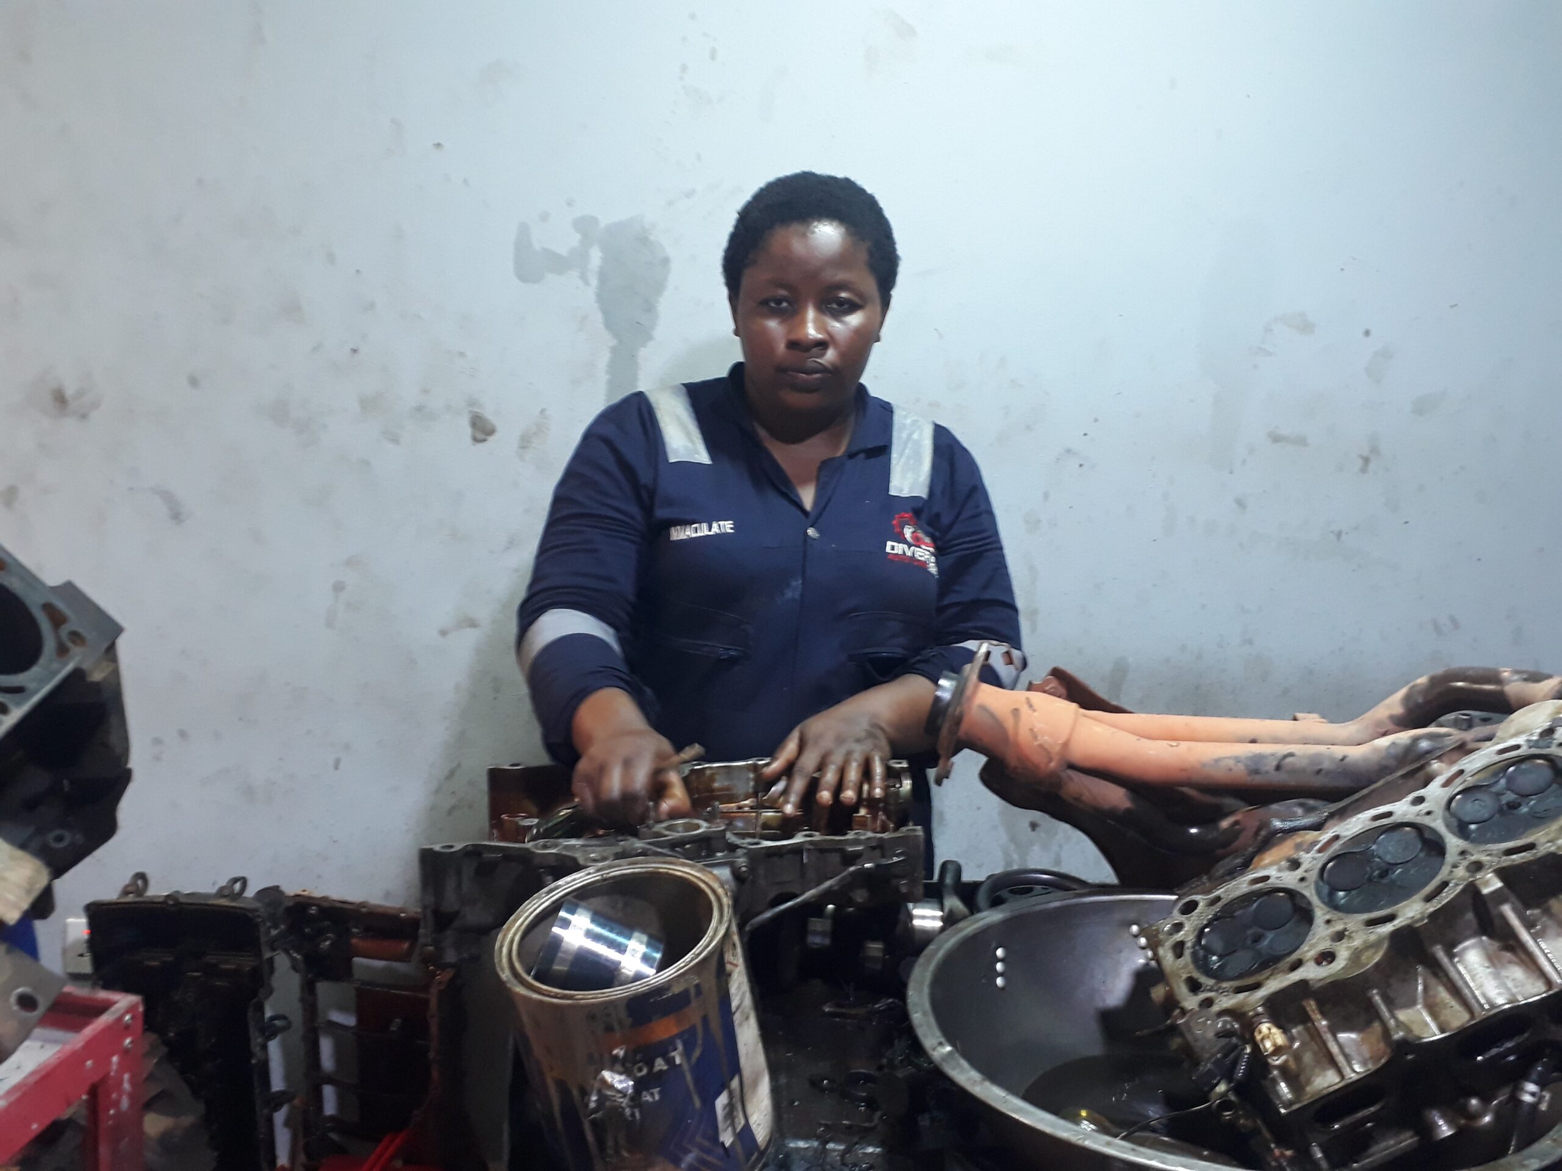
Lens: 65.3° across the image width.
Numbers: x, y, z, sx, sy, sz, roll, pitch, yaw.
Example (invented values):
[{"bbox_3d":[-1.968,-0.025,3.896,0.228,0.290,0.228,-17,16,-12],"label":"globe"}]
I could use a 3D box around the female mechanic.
[{"bbox_3d":[-0.012,0.355,1.365,0.550,1.580,0.460,0,2,-12],"label":"female mechanic"}]

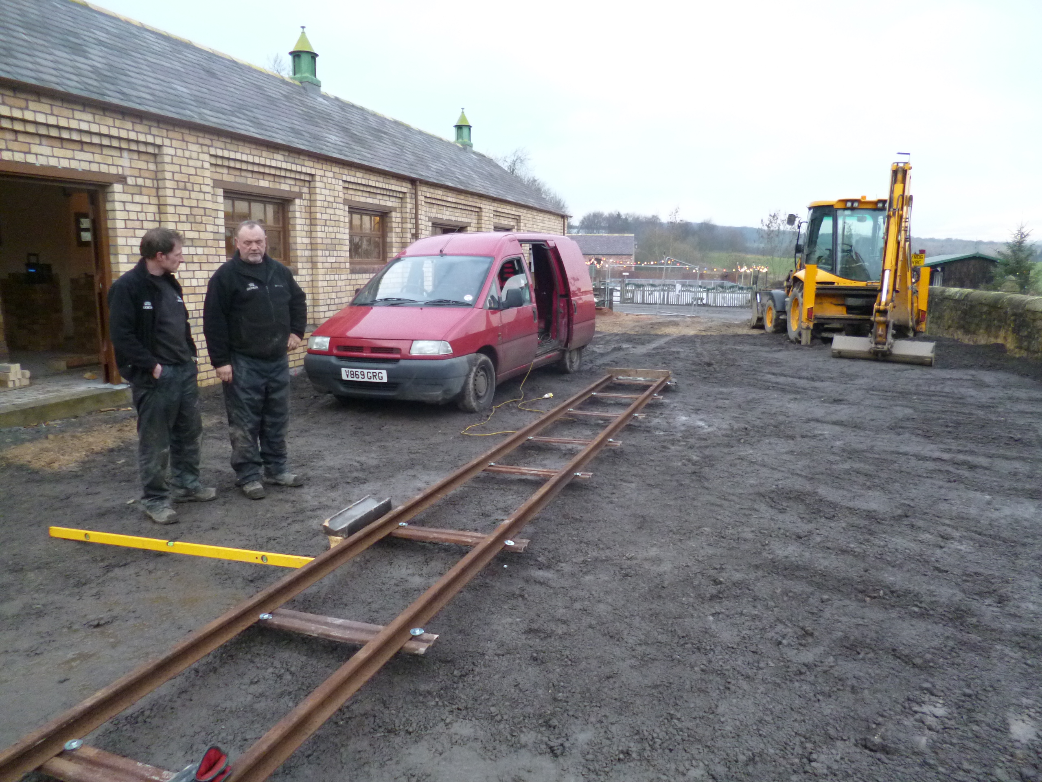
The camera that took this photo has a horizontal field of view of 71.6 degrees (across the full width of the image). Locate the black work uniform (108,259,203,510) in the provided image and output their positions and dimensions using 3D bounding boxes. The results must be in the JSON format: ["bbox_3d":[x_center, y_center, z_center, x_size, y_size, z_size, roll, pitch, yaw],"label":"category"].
[{"bbox_3d":[-2.161,-0.029,4.391,0.420,1.480,0.560,8,12,32],"label":"black work uniform"}]

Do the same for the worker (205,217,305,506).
[{"bbox_3d":[-1.720,-0.202,4.795,0.660,1.790,0.430,-6,12,-33],"label":"worker"}]

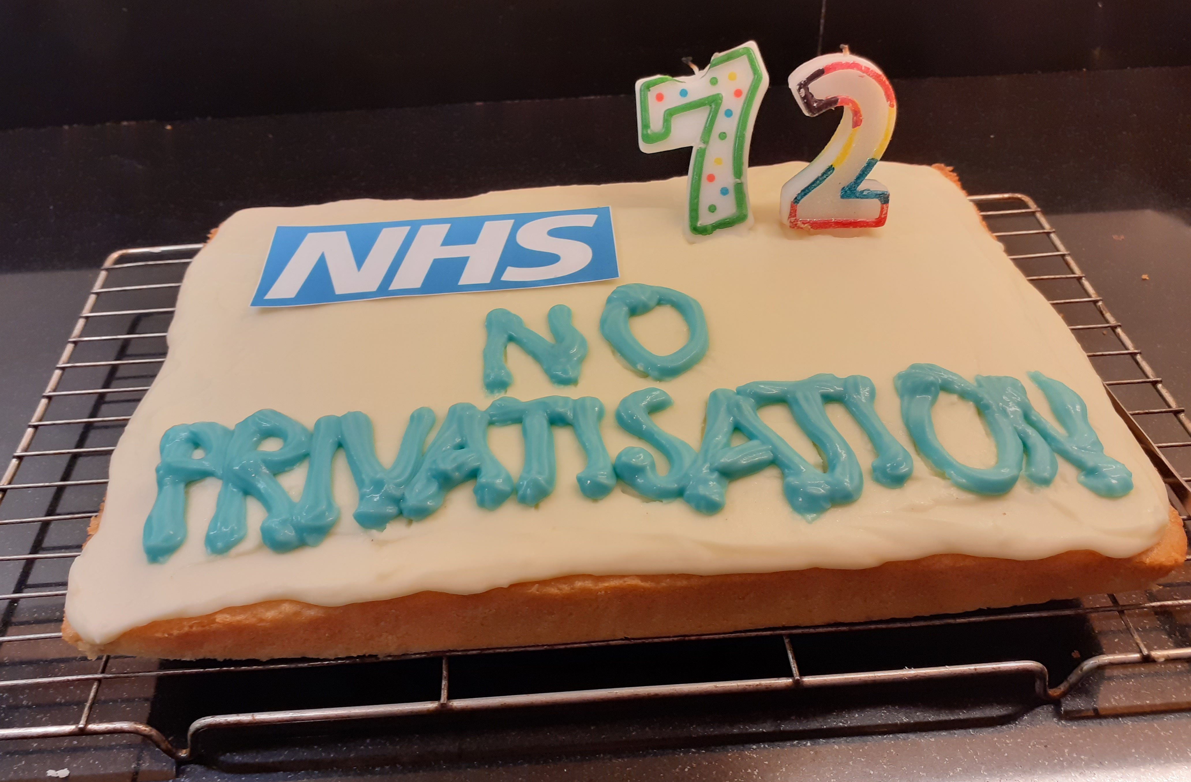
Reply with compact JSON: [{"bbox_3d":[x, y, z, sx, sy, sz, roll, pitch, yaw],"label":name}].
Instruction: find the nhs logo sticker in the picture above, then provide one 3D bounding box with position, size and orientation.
[{"bbox_3d":[-0.067,-0.060,0.400,0.150,0.003,0.055,-4,44,-1],"label":"nhs logo sticker"}]

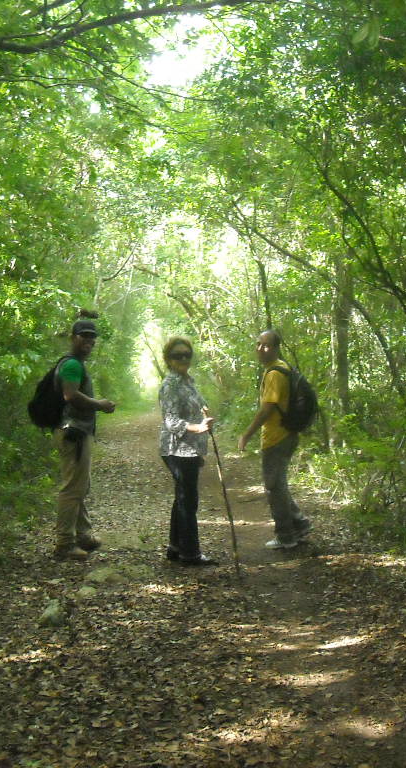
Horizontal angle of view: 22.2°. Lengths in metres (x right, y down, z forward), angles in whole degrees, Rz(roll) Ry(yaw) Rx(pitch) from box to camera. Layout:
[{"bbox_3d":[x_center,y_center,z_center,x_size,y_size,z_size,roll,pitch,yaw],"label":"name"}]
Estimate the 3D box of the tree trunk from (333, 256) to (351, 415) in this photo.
[{"bbox_3d":[2.050,-0.720,15.000,0.240,2.400,0.240,0,1,0],"label":"tree trunk"}]

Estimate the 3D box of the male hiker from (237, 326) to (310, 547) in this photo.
[{"bbox_3d":[0.565,0.430,8.150,0.550,1.730,0.500,0,1,12],"label":"male hiker"}]

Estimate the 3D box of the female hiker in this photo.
[{"bbox_3d":[-0.110,0.485,7.400,0.410,1.640,0.480,0,1,22],"label":"female hiker"}]

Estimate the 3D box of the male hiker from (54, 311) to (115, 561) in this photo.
[{"bbox_3d":[-0.880,0.410,7.700,0.460,1.790,0.500,0,1,2],"label":"male hiker"}]

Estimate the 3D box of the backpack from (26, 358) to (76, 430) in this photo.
[{"bbox_3d":[-1.130,0.065,7.700,0.330,0.520,0.340,0,1,3],"label":"backpack"}]

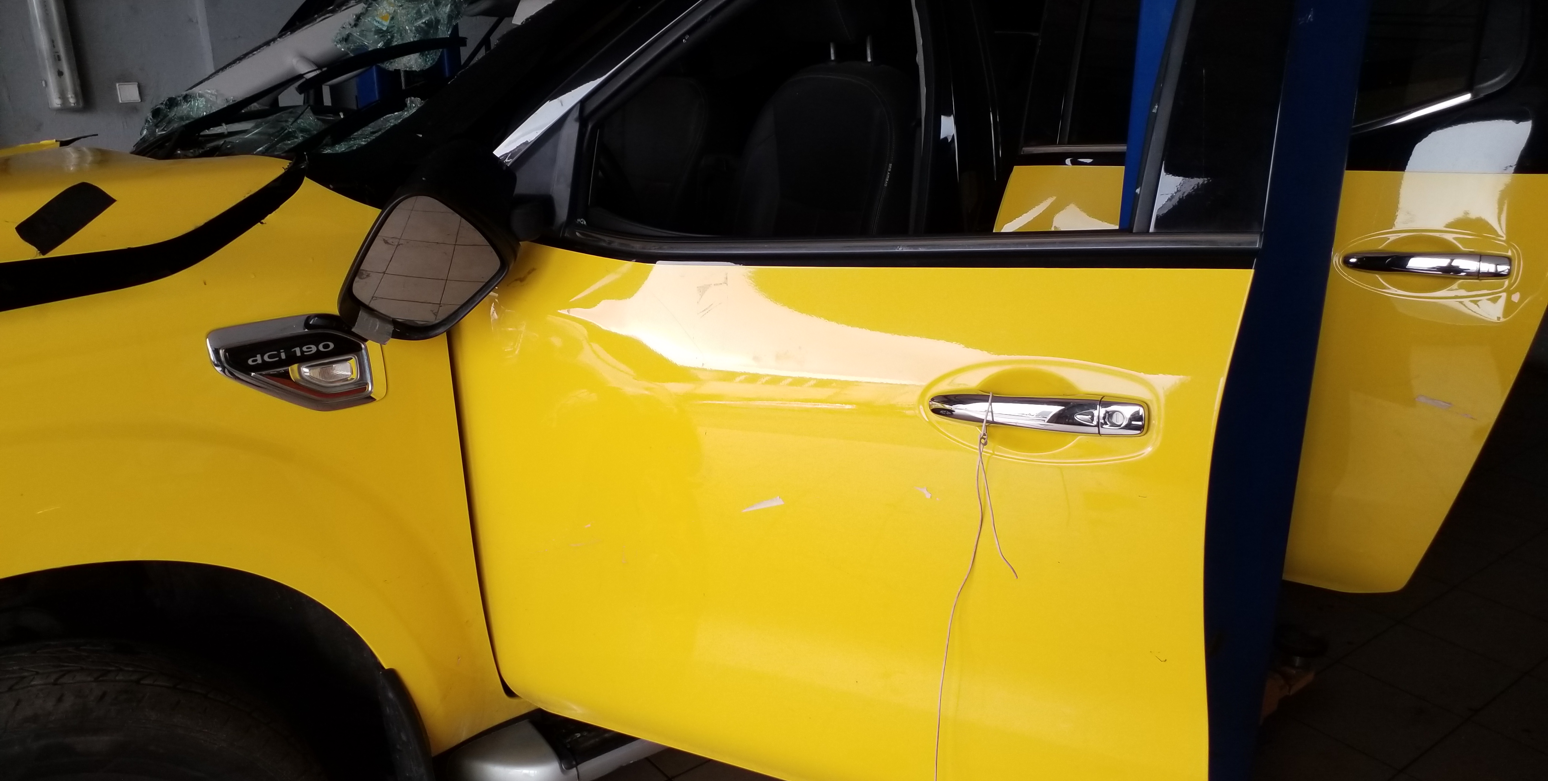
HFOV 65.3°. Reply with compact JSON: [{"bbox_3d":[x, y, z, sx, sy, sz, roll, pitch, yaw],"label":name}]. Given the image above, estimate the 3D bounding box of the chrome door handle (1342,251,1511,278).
[{"bbox_3d":[1.057,-0.205,1.955,0.237,0.037,0.037,6,20,24],"label":"chrome door handle"}]

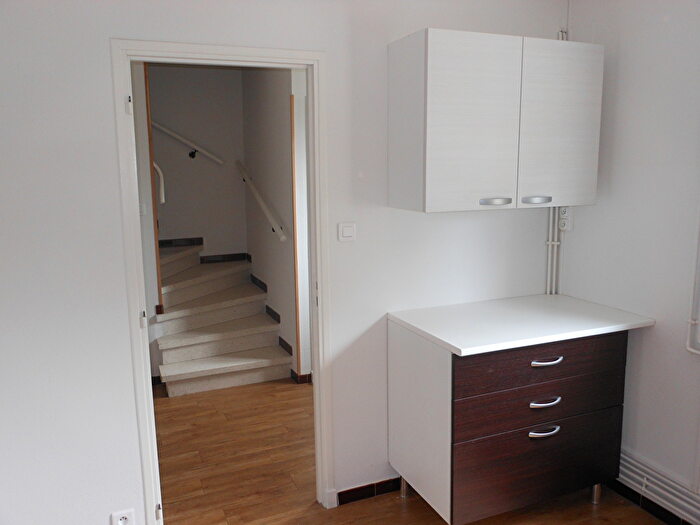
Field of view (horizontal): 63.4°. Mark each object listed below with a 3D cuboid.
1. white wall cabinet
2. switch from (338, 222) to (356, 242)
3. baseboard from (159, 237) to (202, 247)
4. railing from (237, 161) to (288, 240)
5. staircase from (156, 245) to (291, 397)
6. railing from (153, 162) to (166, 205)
[{"bbox_3d":[0.654,-0.609,2.571,0.893,0.711,0.355,-4,9,-21],"label":"white wall cabinet"},{"bbox_3d":[-0.009,-0.136,2.563,0.081,0.081,0.012,-4,9,-21],"label":"switch"},{"bbox_3d":[-1.700,-0.198,5.672,0.452,0.076,0.015,-4,9,-21],"label":"baseboard"},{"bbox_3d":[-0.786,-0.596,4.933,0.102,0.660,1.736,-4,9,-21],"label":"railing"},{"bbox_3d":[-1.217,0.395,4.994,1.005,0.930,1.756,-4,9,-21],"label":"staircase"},{"bbox_3d":[-1.551,-0.640,4.519,0.122,0.345,0.122,-4,9,-21],"label":"railing"}]

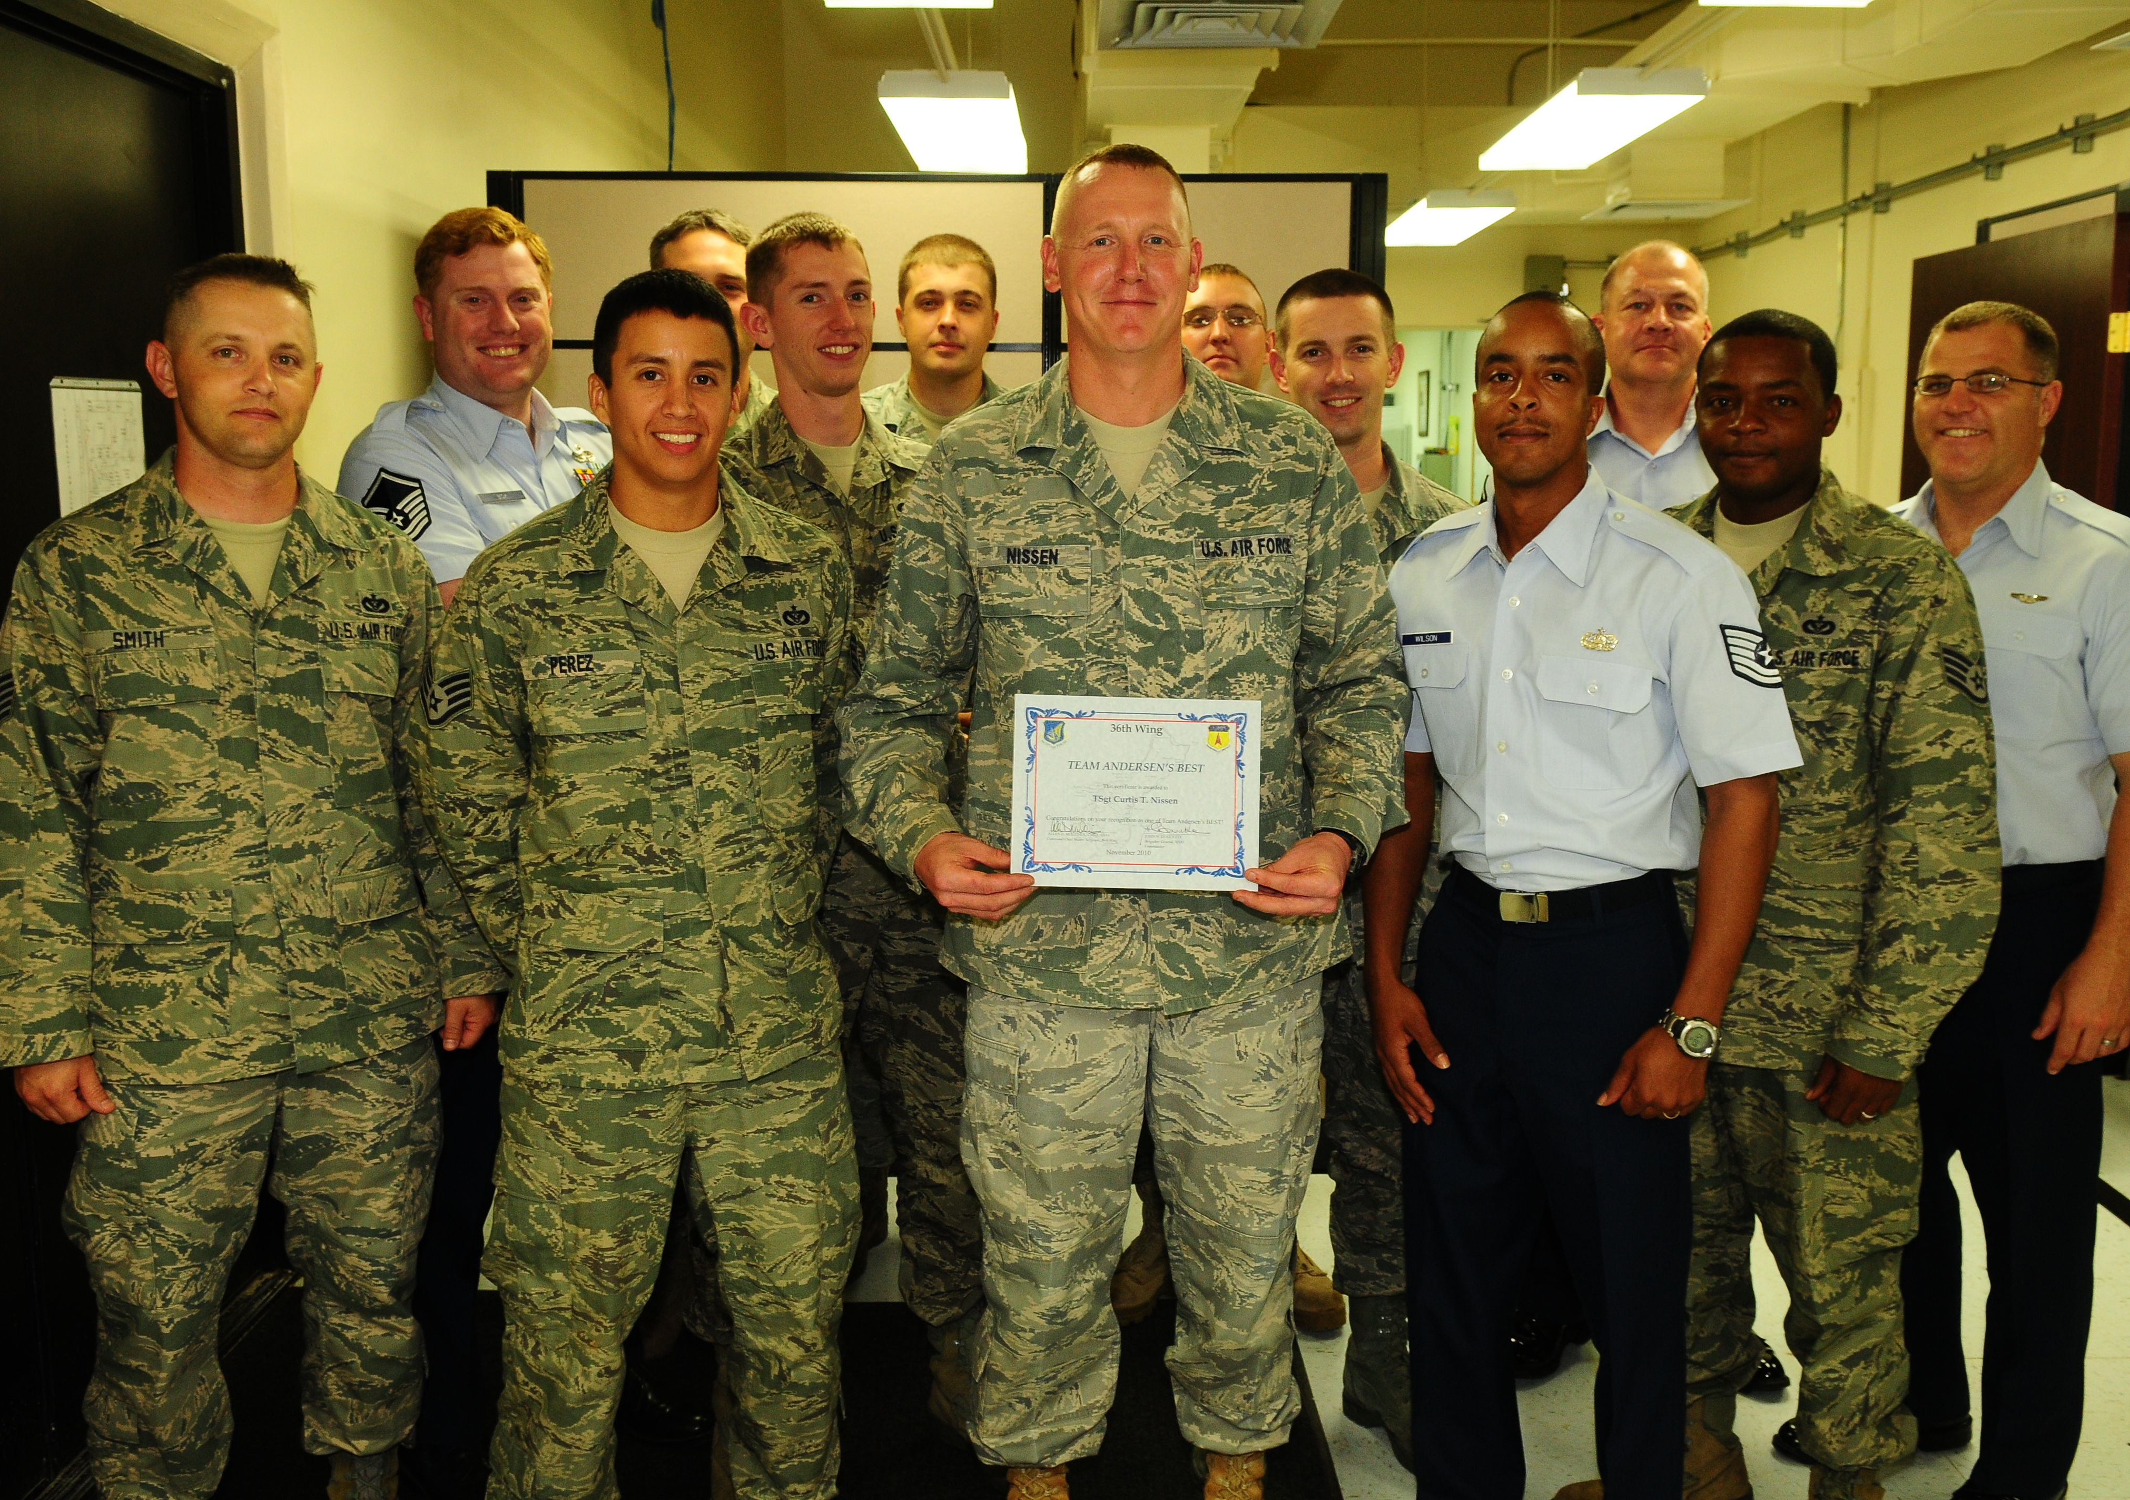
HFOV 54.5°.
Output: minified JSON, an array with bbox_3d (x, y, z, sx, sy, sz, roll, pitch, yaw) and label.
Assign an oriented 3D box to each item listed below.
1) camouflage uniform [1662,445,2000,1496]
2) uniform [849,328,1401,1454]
[{"bbox_3d":[0.995,0.303,2.697,0.530,1.333,0.360,6,11,35],"label":"camouflage uniform"},{"bbox_3d":[0.071,0.234,2.565,0.660,1.438,0.420,0,9,0],"label":"uniform"}]

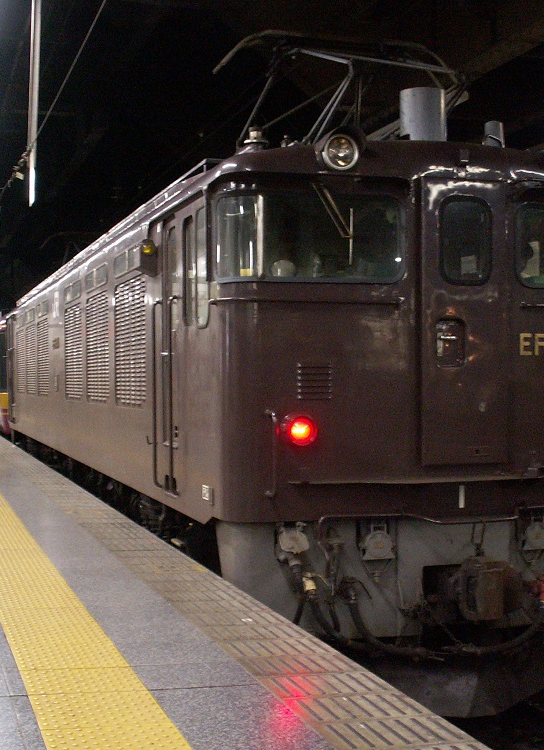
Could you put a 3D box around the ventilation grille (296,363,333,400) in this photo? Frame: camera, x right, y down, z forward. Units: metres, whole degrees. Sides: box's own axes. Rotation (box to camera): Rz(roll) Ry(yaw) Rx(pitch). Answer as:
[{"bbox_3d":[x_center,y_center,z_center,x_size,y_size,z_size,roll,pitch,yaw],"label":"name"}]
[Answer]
[{"bbox_3d":[0.243,0.036,6.647,0.198,0.206,0.025,0,0,-8],"label":"ventilation grille"}]

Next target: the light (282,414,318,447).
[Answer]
[{"bbox_3d":[0.165,0.310,6.597,0.175,0.175,0.090,0,0,-17],"label":"light"}]

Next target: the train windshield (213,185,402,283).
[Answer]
[{"bbox_3d":[0.215,-0.778,6.748,1.050,0.517,0.302,0,0,-12],"label":"train windshield"}]

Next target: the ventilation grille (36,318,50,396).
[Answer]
[{"bbox_3d":[-3.072,-0.230,15.912,0.050,1.029,1.382,0,0,-17],"label":"ventilation grille"}]

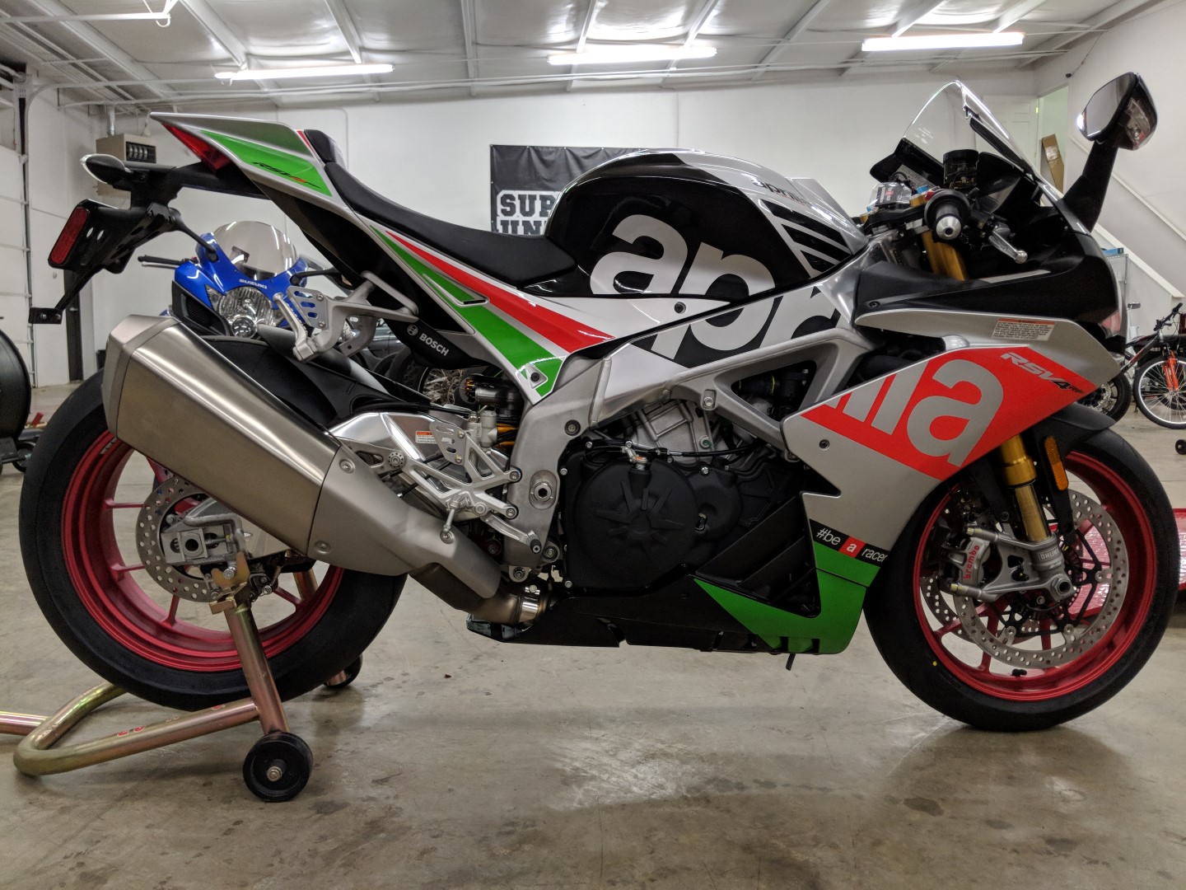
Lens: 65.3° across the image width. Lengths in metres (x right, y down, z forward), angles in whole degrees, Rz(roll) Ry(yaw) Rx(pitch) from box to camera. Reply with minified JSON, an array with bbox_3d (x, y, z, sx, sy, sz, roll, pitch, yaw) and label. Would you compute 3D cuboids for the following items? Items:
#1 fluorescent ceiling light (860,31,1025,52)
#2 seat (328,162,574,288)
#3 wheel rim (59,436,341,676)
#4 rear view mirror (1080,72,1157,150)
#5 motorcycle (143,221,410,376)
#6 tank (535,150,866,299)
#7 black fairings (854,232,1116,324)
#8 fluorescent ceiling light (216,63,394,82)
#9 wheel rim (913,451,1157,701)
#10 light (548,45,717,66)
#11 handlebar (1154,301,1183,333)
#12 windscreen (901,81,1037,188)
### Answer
[{"bbox_3d":[5.149,-5.929,13.600,2.440,0.120,0.180,-4,5,-3],"label":"fluorescent ceiling light"},{"bbox_3d":[-0.231,-0.362,1.589,0.407,0.185,0.270,0,5,-3],"label":"seat"},{"bbox_3d":[-0.638,0.144,1.595,0.463,0.463,0.170,0,6,-4],"label":"wheel rim"},{"bbox_3d":[0.743,-0.472,1.310,0.075,0.090,0.145,0,6,-4],"label":"rear view mirror"},{"bbox_3d":[-1.595,-0.316,3.827,0.730,1.130,2.040,10,1,-28],"label":"motorcycle"},{"bbox_3d":[0.182,-0.380,1.612,0.555,0.257,0.320,0,5,-3],"label":"tank"},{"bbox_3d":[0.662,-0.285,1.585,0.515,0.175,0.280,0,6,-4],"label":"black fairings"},{"bbox_3d":[-4.040,-5.214,12.950,2.440,0.100,0.150,-4,5,-3],"label":"fluorescent ceiling light"},{"bbox_3d":[0.784,0.229,1.698,0.463,0.463,0.112,0,6,-6],"label":"wheel rim"},{"bbox_3d":[0.553,-5.475,13.000,2.400,0.110,0.170,-5,7,-7],"label":"light"},{"bbox_3d":[5.380,-1.200,8.650,0.140,0.110,0.600,1,-15,7],"label":"handlebar"},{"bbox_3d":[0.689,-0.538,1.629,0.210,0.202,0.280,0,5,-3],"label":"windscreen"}]

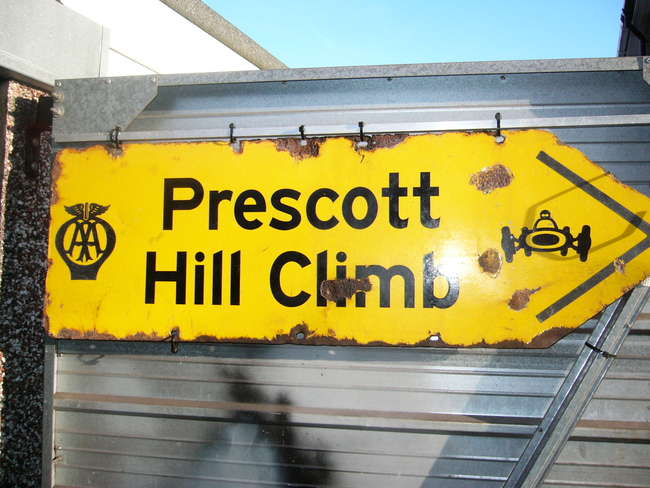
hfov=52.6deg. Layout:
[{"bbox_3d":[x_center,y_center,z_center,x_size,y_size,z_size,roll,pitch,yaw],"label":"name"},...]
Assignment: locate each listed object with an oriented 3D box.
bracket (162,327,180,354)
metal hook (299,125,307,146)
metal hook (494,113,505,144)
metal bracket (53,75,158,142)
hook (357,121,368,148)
[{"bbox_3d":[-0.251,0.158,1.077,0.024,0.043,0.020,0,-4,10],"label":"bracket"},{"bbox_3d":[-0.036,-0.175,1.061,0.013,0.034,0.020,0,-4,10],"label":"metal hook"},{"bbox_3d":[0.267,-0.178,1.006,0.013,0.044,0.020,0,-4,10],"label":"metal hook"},{"bbox_3d":[-0.381,-0.234,1.141,0.196,0.107,0.015,0,-4,10],"label":"metal bracket"},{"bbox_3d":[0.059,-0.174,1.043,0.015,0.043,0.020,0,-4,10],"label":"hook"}]

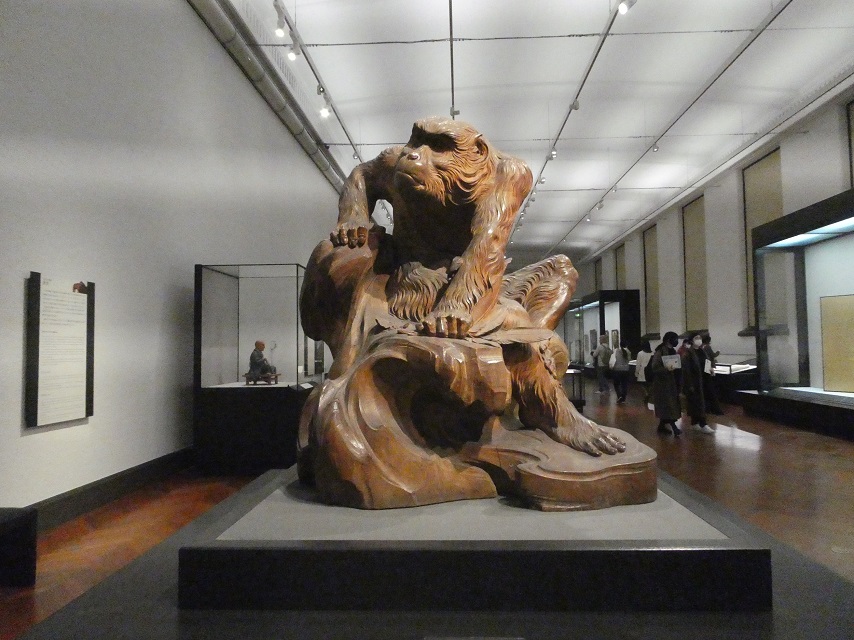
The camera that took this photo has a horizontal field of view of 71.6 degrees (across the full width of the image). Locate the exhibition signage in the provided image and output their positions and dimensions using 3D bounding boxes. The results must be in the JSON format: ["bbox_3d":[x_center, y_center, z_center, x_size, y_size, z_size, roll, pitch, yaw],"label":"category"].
[{"bbox_3d":[-2.811,0.227,4.558,0.045,1.103,0.759,0,-3,3],"label":"exhibition signage"}]

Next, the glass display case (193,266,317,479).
[{"bbox_3d":[-1.929,0.560,6.962,1.144,2.269,1.110,0,-3,3],"label":"glass display case"}]

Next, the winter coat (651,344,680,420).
[{"bbox_3d":[3.768,0.990,9.372,0.360,1.215,0.460,-2,-3,40],"label":"winter coat"}]

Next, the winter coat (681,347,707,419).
[{"bbox_3d":[4.269,1.009,9.483,0.460,1.197,0.340,2,-3,-38],"label":"winter coat"}]

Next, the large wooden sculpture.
[{"bbox_3d":[0.124,-0.057,1.823,0.970,1.085,0.700,-1,-3,6],"label":"large wooden sculpture"}]

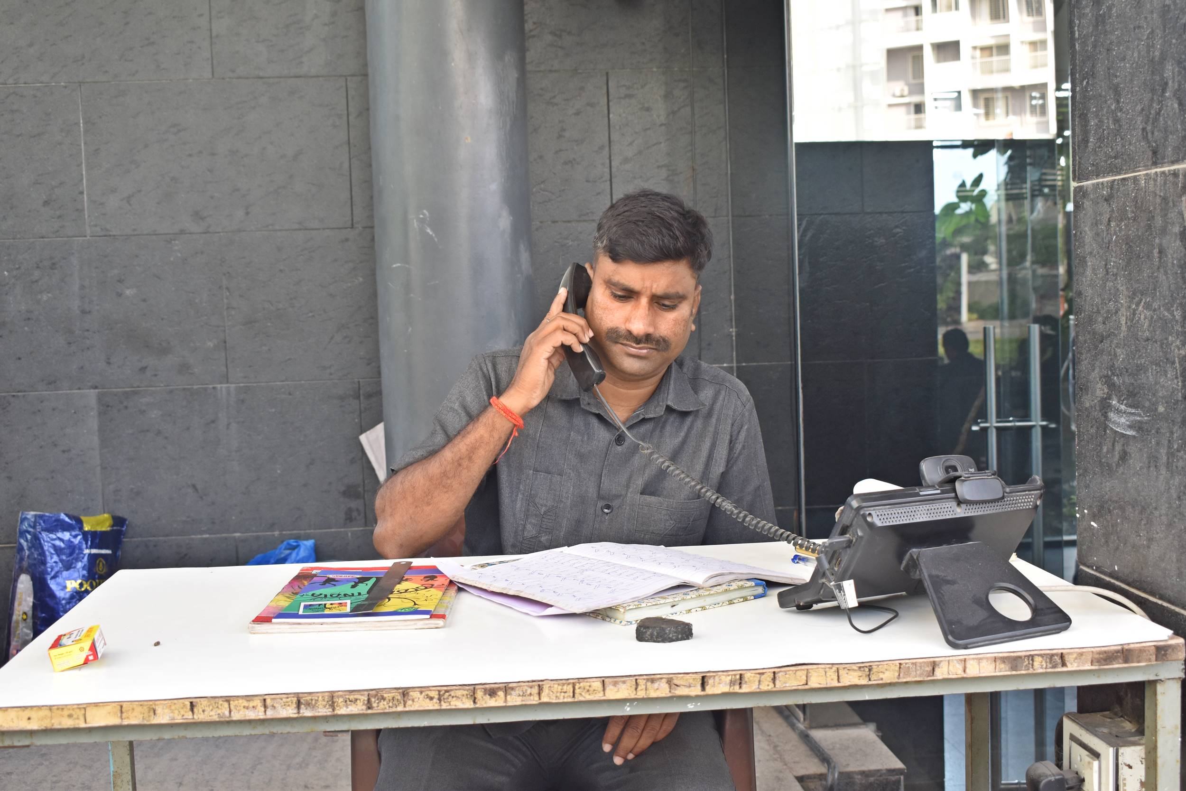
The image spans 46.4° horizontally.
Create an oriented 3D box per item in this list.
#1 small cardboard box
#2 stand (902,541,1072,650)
[{"bbox_3d":[-0.520,0.255,1.399,0.044,0.022,0.040,-13,14,-6],"label":"small cardboard box"},{"bbox_3d":[0.394,0.198,1.414,0.151,0.078,0.118,-4,5,-20],"label":"stand"}]

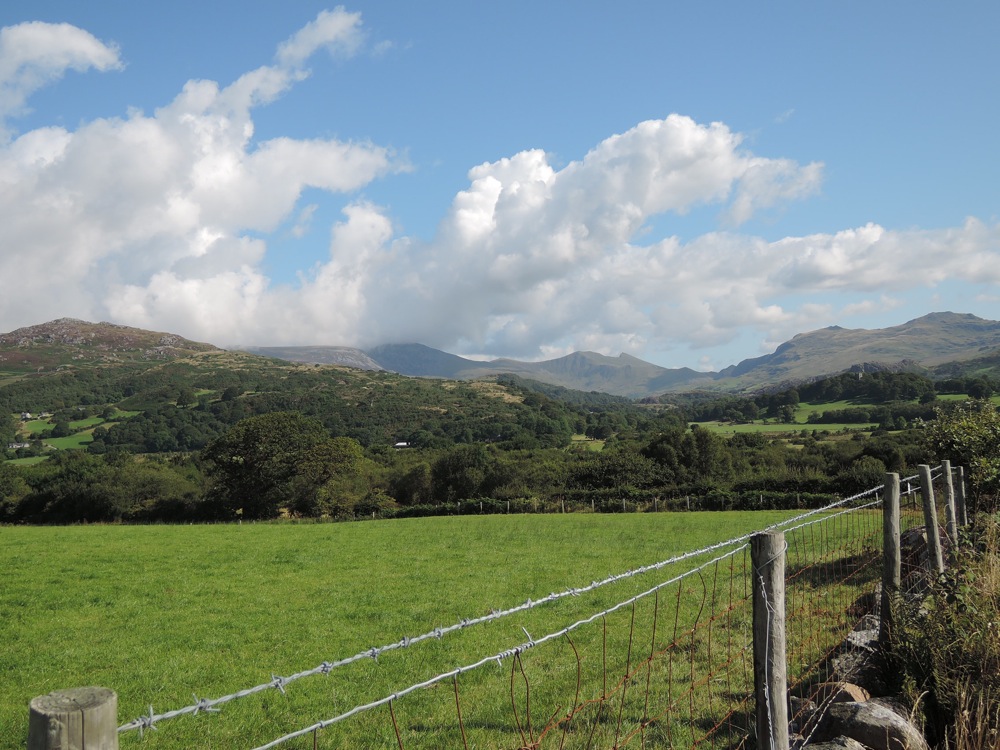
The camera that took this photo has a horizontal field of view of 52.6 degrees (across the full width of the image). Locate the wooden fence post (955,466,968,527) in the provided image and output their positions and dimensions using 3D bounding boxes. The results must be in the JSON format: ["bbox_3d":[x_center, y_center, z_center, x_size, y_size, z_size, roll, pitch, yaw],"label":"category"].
[{"bbox_3d":[6.174,1.707,13.481,0.088,0.950,0.088,-3,-3,27],"label":"wooden fence post"}]

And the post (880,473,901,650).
[{"bbox_3d":[2.178,1.060,5.630,0.092,1.020,0.092,1,-3,27],"label":"post"}]

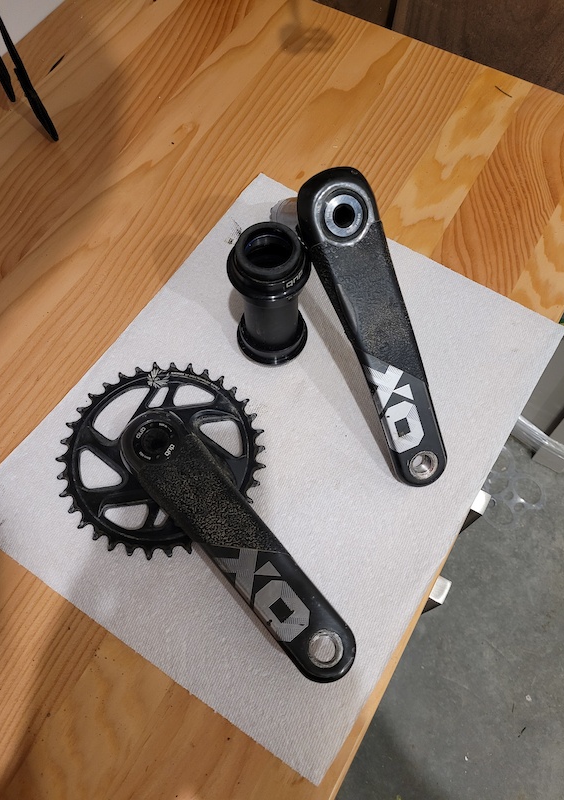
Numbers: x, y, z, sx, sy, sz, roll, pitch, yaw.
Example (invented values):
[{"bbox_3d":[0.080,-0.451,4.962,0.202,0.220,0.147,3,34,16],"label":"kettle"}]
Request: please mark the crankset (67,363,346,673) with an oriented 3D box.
[{"bbox_3d":[-0.047,0.070,0.384,0.143,0.036,0.254,-37,71,-16],"label":"crankset"}]

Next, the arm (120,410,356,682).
[{"bbox_3d":[-0.032,0.085,0.376,0.044,0.034,0.209,-37,71,-16],"label":"arm"}]

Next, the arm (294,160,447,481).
[{"bbox_3d":[0.059,-0.041,0.382,0.043,0.034,0.208,-22,108,-7],"label":"arm"}]

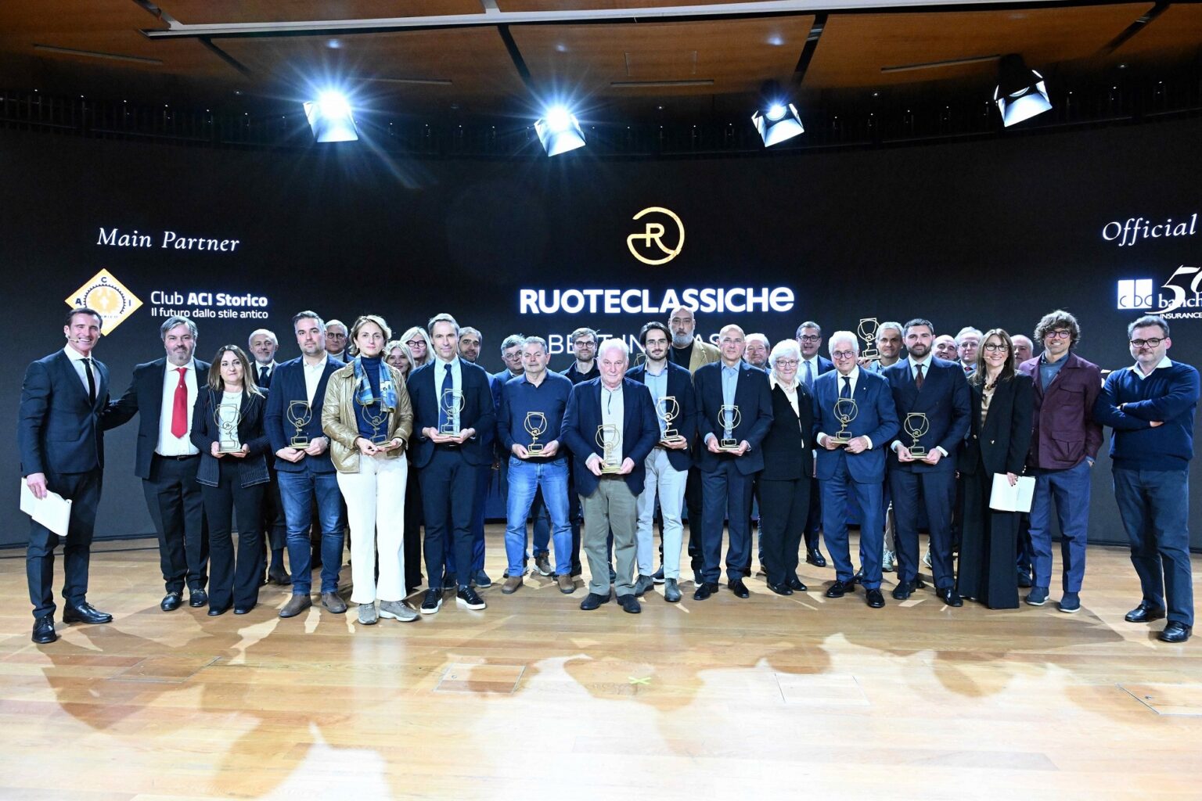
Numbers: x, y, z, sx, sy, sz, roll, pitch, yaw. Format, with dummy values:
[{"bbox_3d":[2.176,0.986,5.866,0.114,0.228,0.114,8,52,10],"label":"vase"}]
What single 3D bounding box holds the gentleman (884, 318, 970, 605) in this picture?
[{"bbox_3d":[2.079,0.367,5.060,0.530,1.758,0.430,1,3,24],"label":"gentleman"}]

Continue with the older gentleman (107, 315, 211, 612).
[{"bbox_3d":[-2.801,0.374,4.996,0.695,1.794,0.450,-1,4,-20],"label":"older gentleman"}]

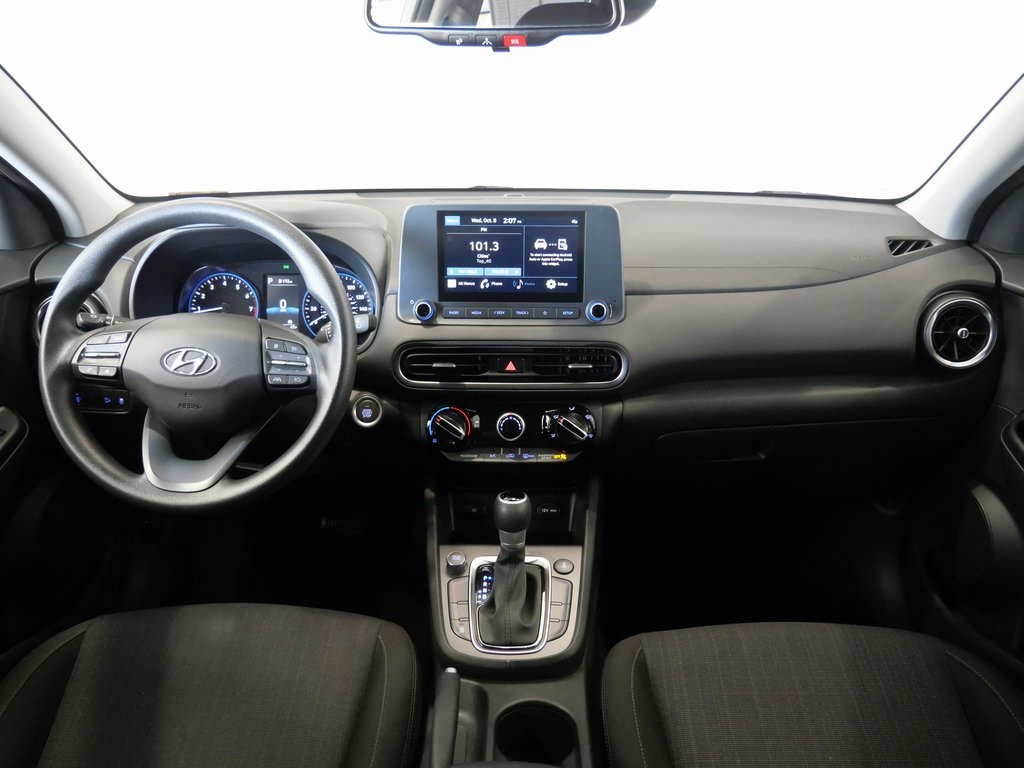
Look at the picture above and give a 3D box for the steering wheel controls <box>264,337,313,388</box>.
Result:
[{"bbox_3d":[-0.261,-0.025,0.828,0.053,0.058,0.020,2,-7,7],"label":"steering wheel controls"}]

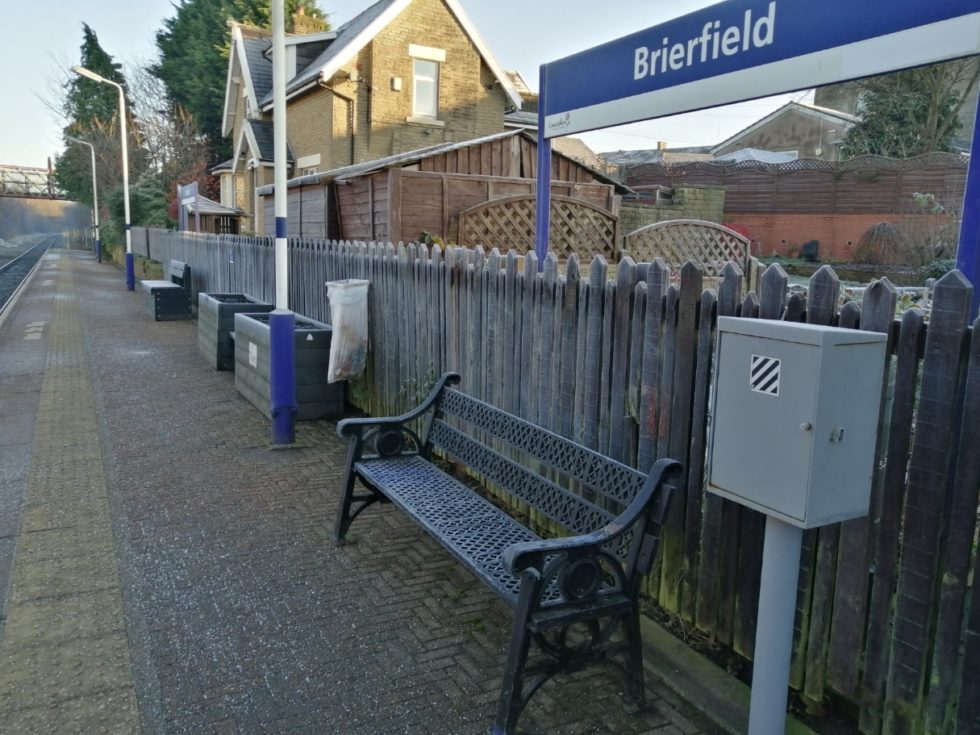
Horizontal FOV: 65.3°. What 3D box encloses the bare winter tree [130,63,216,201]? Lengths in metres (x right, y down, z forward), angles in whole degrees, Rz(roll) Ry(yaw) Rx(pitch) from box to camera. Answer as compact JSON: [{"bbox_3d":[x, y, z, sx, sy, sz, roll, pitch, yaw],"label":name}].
[{"bbox_3d":[-16.145,-10.297,38.083,5.000,9.800,5.000,-4,11,-28],"label":"bare winter tree"}]

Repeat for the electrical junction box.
[{"bbox_3d":[0.852,0.135,2.156,0.254,0.512,0.353,-2,9,-28],"label":"electrical junction box"}]

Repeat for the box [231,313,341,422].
[{"bbox_3d":[-1.861,-0.052,6.964,0.570,0.745,1.630,-4,11,-28],"label":"box"}]

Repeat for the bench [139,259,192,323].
[{"bbox_3d":[-5.855,-1.423,13.803,0.645,0.950,1.860,-4,11,-28],"label":"bench"}]

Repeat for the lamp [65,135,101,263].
[{"bbox_3d":[-17.715,-7.283,33.311,1.200,5.370,0.220,-4,11,-28],"label":"lamp"}]

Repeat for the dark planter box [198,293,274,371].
[{"bbox_3d":[-3.108,-0.474,9.285,0.585,0.735,1.540,-4,11,-28],"label":"dark planter box"}]

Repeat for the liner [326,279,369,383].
[{"bbox_3d":[-1.127,-0.293,6.048,0.310,0.800,0.310,-4,11,-28],"label":"liner"}]

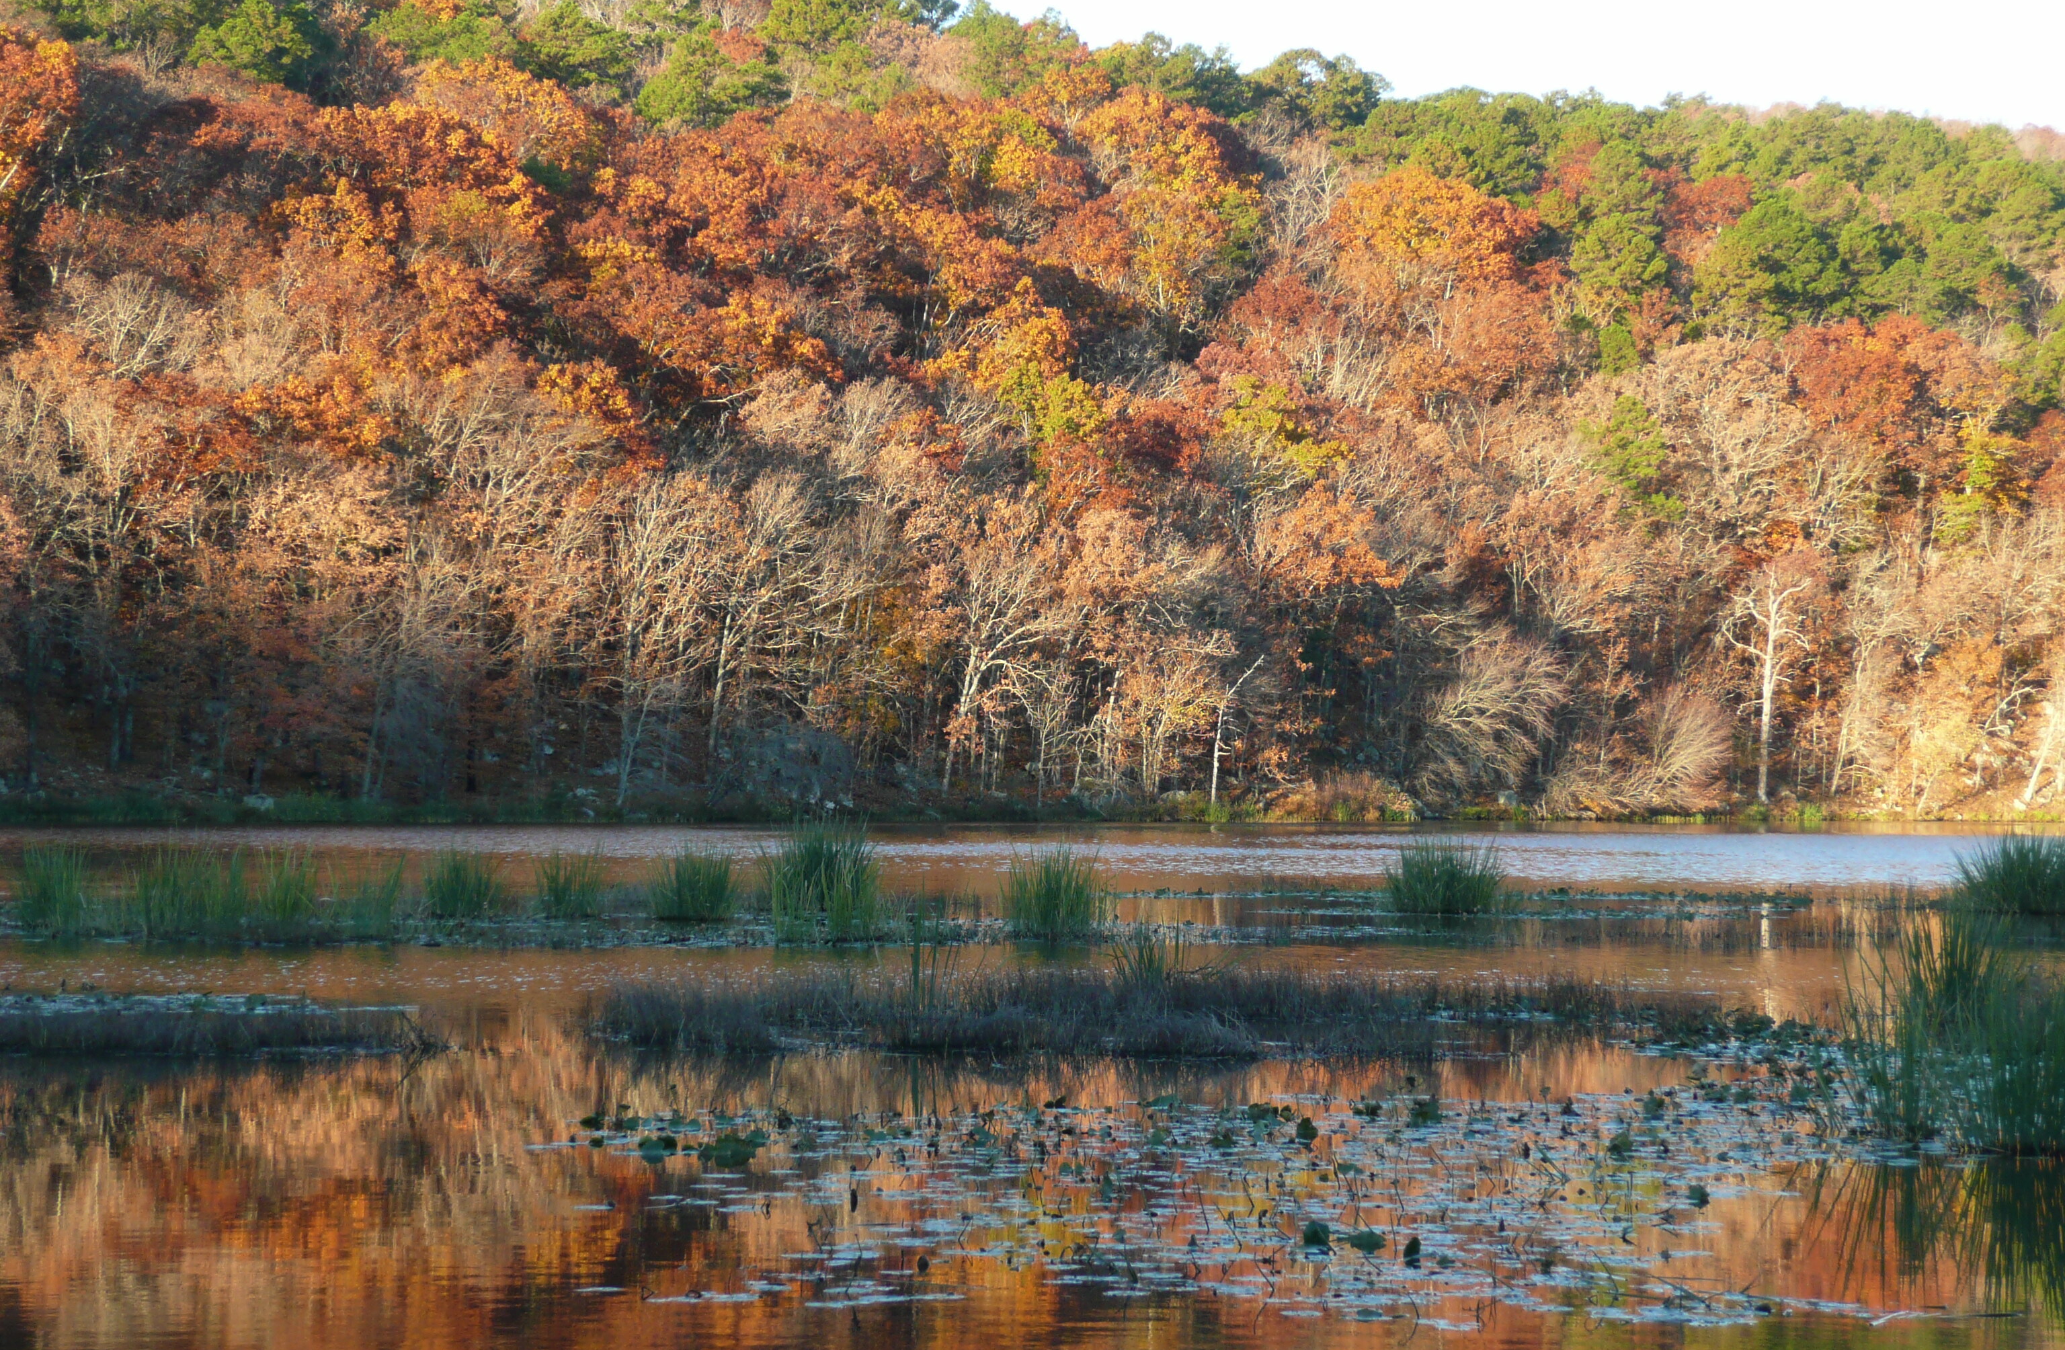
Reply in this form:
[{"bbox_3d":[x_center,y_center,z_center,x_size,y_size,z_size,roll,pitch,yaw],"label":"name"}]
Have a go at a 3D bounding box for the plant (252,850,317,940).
[{"bbox_3d":[-10.595,3.089,81.234,0.938,1.213,0.794,0,-1,0],"label":"plant"}]

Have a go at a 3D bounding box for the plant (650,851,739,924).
[{"bbox_3d":[-5.298,3.297,89.340,1.409,1.082,1.190,0,-1,0],"label":"plant"}]

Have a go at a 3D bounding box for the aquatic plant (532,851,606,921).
[{"bbox_3d":[-7.362,3.328,91.217,1.182,1.079,0.999,0,-1,0],"label":"aquatic plant"}]

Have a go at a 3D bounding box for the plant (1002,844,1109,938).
[{"bbox_3d":[0.293,3.027,79.903,1.508,1.306,1.272,0,-1,0],"label":"plant"}]

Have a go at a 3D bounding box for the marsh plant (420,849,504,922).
[{"bbox_3d":[-9.067,3.331,91.304,1.389,1.080,1.173,0,-1,0],"label":"marsh plant"}]

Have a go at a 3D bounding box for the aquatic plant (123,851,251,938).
[{"bbox_3d":[-11.935,3.083,80.773,1.729,1.229,1.457,0,-1,0],"label":"aquatic plant"}]

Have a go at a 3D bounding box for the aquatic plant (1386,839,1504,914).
[{"bbox_3d":[6.737,3.296,93.601,1.951,1.239,1.644,0,-1,0],"label":"aquatic plant"}]

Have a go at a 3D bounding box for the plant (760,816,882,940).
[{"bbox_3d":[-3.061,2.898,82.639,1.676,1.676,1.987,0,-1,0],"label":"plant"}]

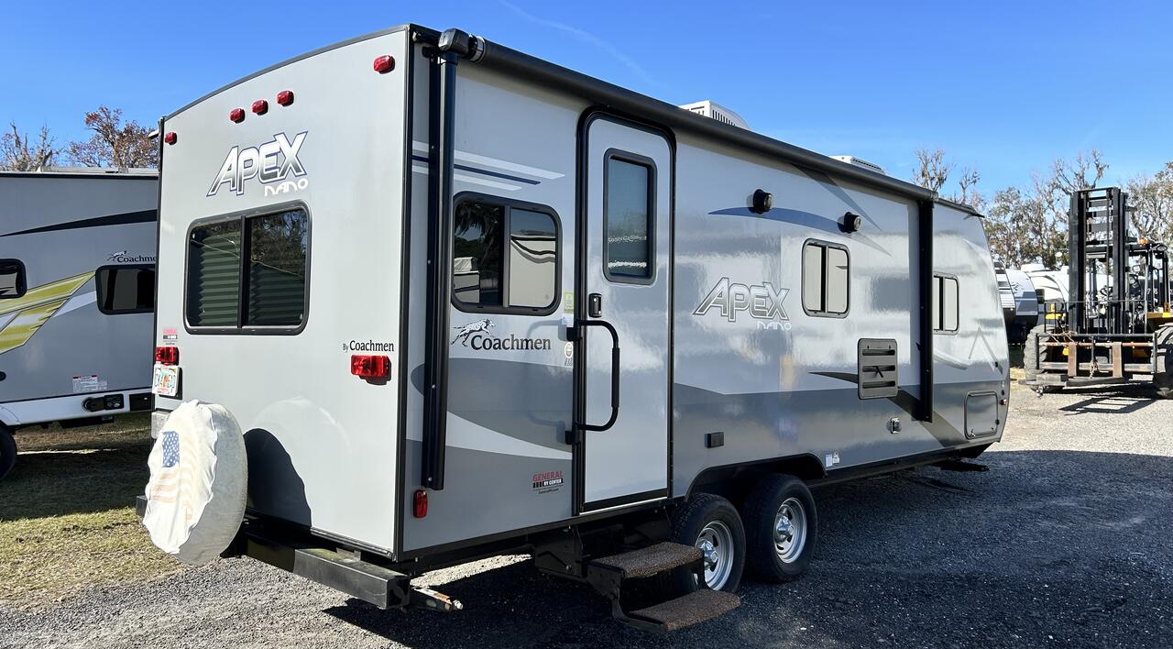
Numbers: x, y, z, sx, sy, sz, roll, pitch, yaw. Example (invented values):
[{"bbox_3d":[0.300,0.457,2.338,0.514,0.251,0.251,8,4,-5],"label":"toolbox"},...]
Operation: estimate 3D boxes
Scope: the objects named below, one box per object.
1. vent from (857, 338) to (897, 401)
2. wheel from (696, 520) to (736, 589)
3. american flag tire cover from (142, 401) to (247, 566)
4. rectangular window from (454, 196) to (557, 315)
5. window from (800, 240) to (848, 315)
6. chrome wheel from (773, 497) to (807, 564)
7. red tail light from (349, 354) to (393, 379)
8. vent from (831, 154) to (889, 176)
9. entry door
[{"bbox_3d":[2.047,0.311,6.177,0.040,0.421,0.614,0,-2,43],"label":"vent"},{"bbox_3d":[0.664,1.270,4.856,0.130,0.390,0.390,0,-2,43],"label":"wheel"},{"bbox_3d":[-1.640,0.662,3.707,0.680,0.680,0.220,0,-7,43],"label":"american flag tire cover"},{"bbox_3d":[-0.319,-0.281,3.647,0.040,0.484,0.619,0,-2,43],"label":"rectangular window"},{"bbox_3d":[1.530,-0.287,5.627,0.040,0.487,0.639,0,-2,43],"label":"window"},{"bbox_3d":[1.221,1.265,5.452,0.130,0.390,0.390,0,-2,43],"label":"chrome wheel"},{"bbox_3d":[-0.830,0.157,3.355,0.215,0.075,0.045,0,-2,43],"label":"red tail light"},{"bbox_3d":[2.186,-1.188,7.545,0.500,0.320,0.660,0,-2,43],"label":"vent"},{"bbox_3d":[0.193,-0.063,4.197,0.050,1.809,0.663,0,-2,43],"label":"entry door"}]

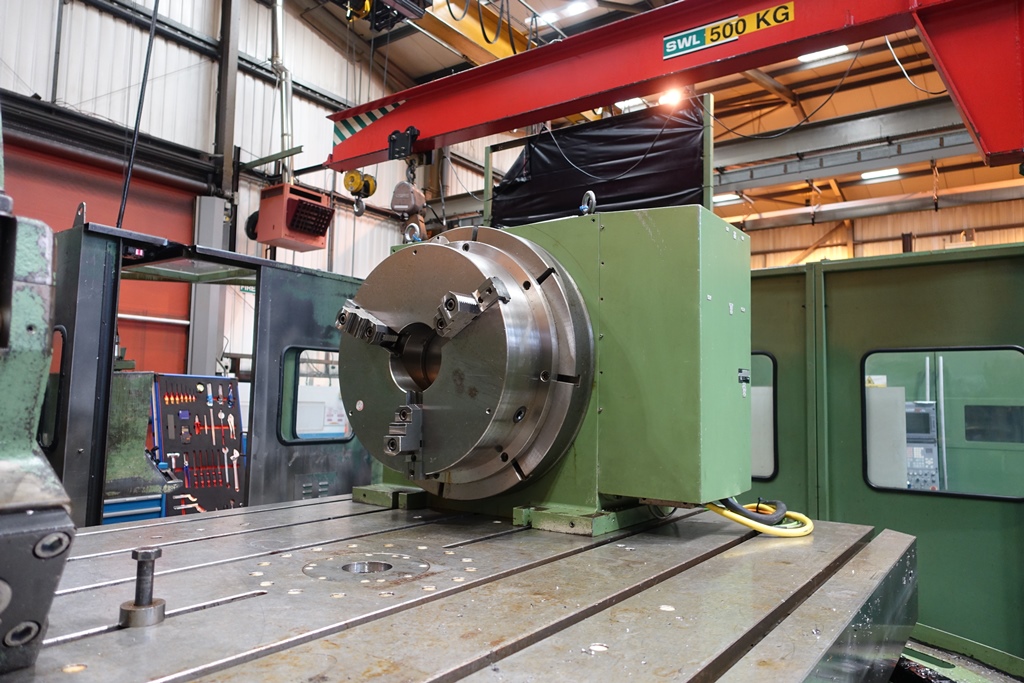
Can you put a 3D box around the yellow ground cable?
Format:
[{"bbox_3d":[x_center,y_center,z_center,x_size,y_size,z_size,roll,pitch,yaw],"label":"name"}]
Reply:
[{"bbox_3d":[0.653,0.452,1.783,0.382,0.086,0.213,6,-7,-42],"label":"yellow ground cable"}]

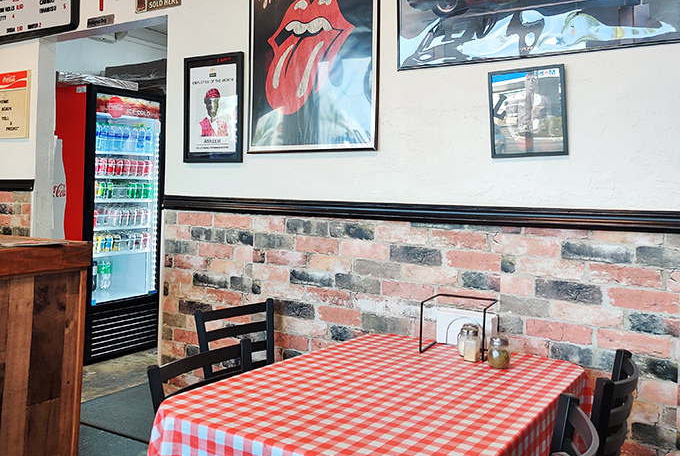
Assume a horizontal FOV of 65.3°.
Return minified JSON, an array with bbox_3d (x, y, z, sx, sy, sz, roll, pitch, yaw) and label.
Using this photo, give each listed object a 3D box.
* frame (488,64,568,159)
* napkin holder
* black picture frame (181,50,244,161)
[{"bbox_3d":[0.642,-0.392,1.813,0.251,0.301,0.020,3,3,29],"label":"frame"},{"bbox_3d":[0.416,0.342,1.840,0.215,0.175,0.175,3,3,29],"label":"napkin holder"},{"bbox_3d":[-0.591,-0.556,2.491,0.371,0.501,0.022,3,3,29],"label":"black picture frame"}]

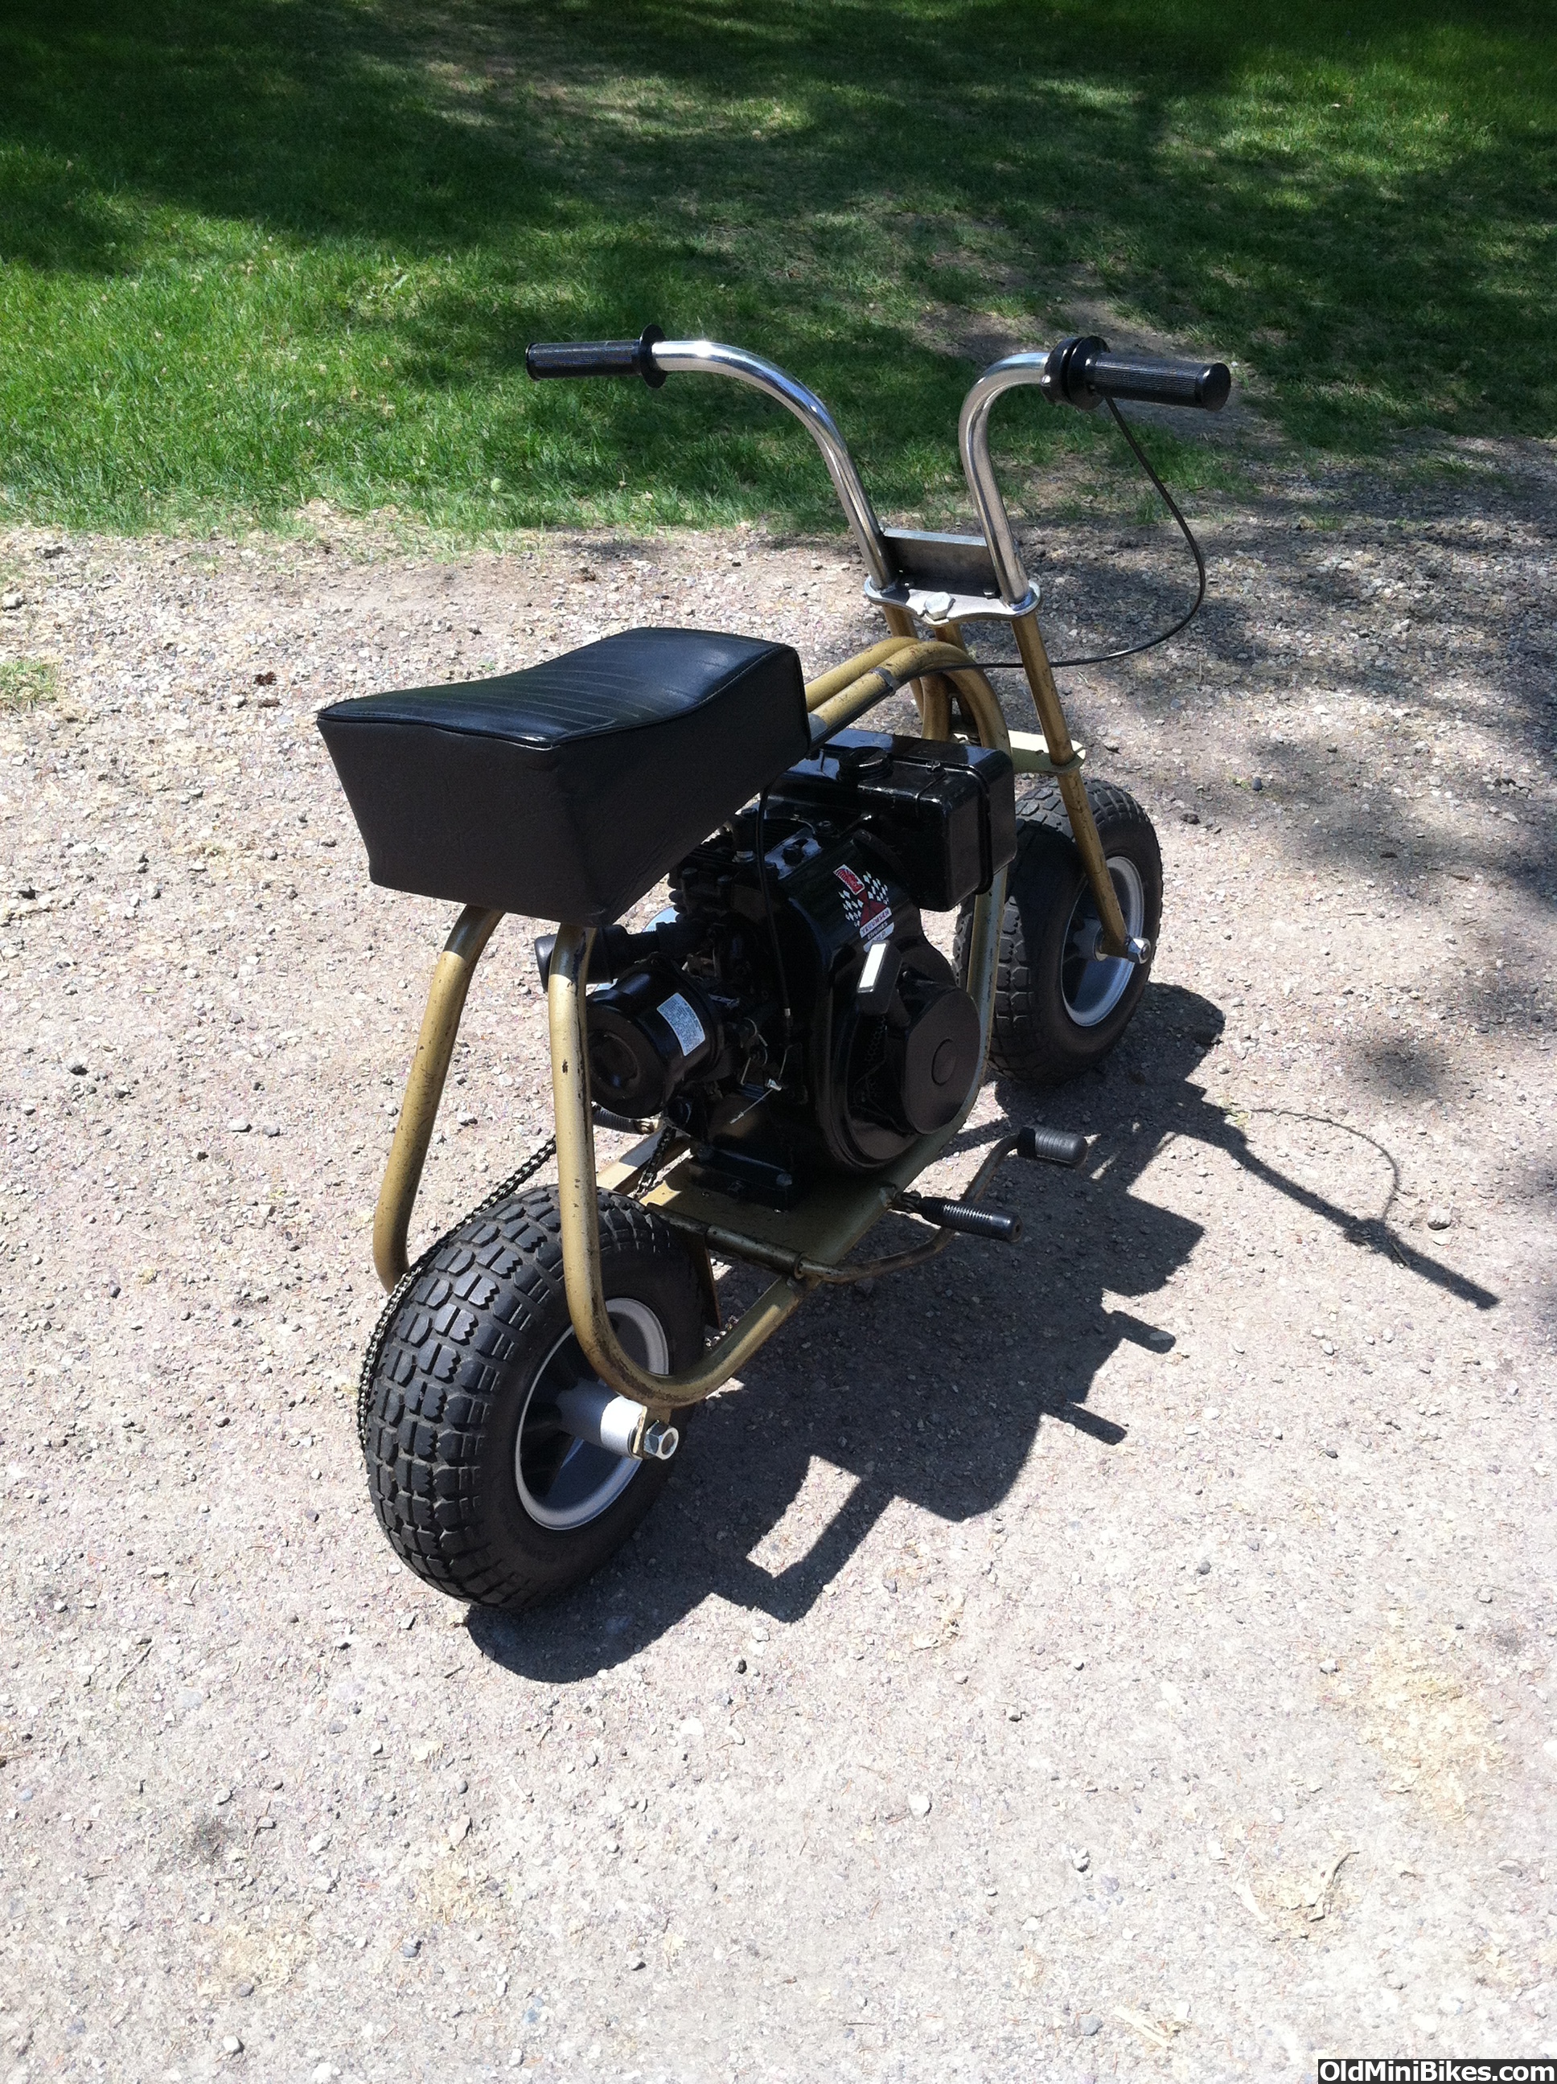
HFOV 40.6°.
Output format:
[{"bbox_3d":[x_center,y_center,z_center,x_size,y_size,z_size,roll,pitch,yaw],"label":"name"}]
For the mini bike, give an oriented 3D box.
[{"bbox_3d":[0.029,-0.139,1.721,0.632,0.800,1.127,15,36,31],"label":"mini bike"}]

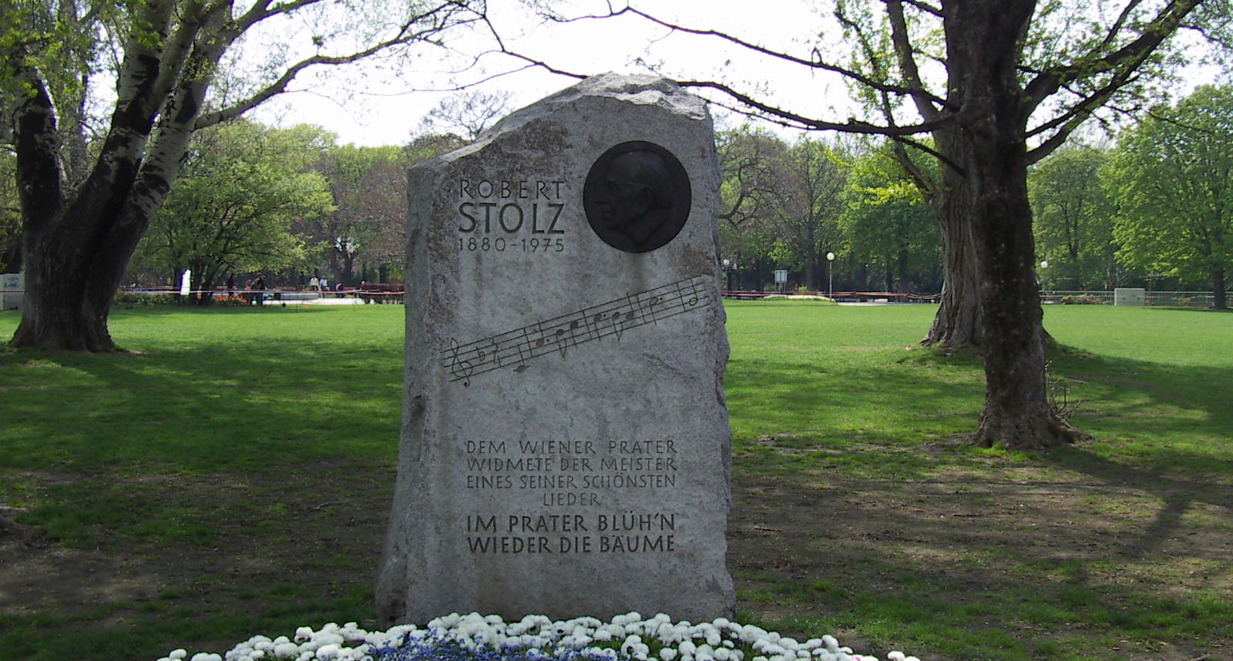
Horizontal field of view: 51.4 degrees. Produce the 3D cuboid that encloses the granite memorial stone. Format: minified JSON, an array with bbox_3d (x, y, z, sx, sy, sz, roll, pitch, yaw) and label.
[{"bbox_3d":[-0.240,0.076,5.178,1.380,2.200,0.480,0,2,-6],"label":"granite memorial stone"}]

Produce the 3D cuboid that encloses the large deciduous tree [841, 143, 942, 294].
[{"bbox_3d":[22.335,-8.804,101.723,9.350,12.180,9.300,0,2,0],"label":"large deciduous tree"}]

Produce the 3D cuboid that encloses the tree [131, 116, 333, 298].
[{"bbox_3d":[-21.060,-6.515,69.791,11.460,9.940,10.500,0,2,0],"label":"tree"}]

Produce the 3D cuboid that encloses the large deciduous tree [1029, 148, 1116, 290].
[{"bbox_3d":[37.783,-9.189,105.711,8.600,12.420,8.800,0,2,0],"label":"large deciduous tree"}]

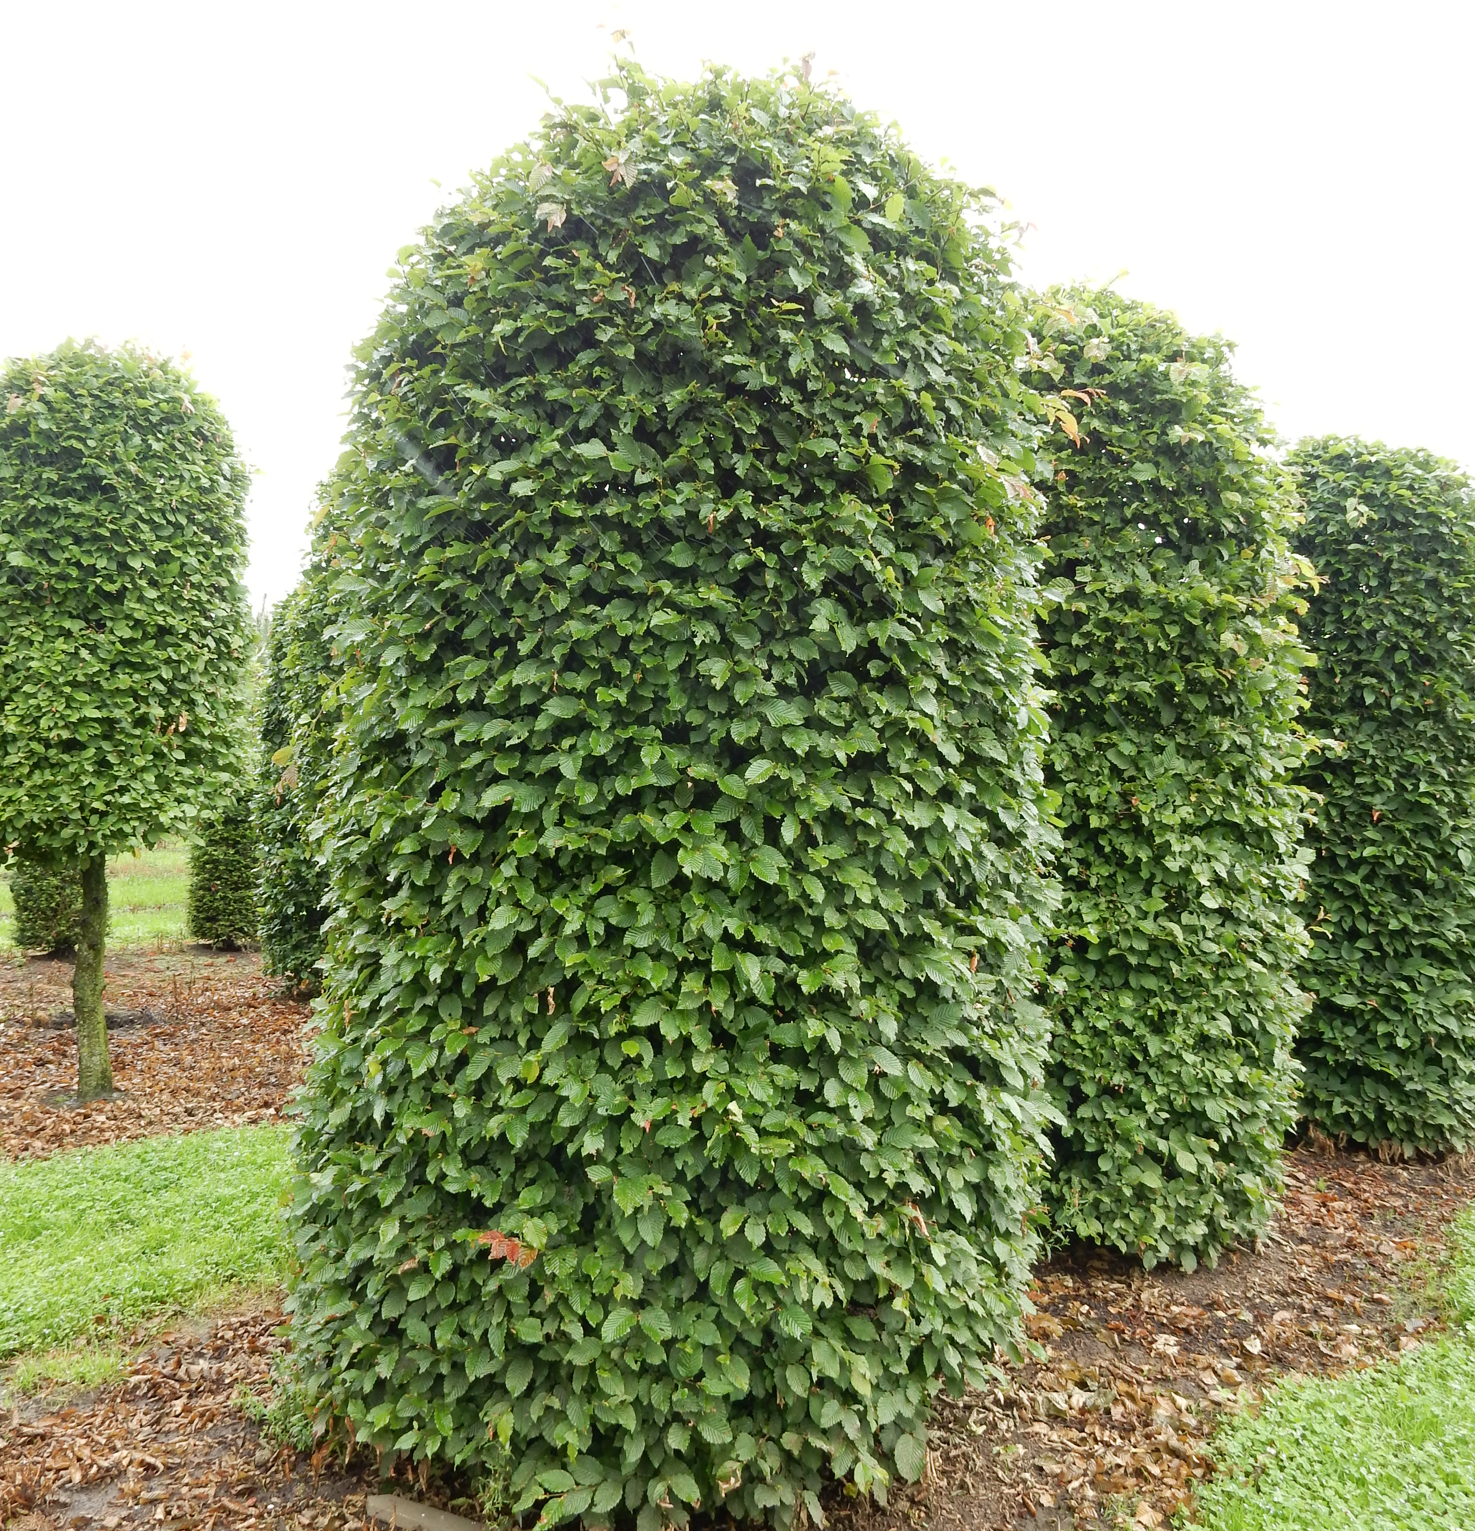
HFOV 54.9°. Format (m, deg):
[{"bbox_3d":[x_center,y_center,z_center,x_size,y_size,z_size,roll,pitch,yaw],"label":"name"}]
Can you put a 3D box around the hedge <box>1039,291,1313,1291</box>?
[{"bbox_3d":[1.200,-0.069,4.951,1.550,3.150,1.550,0,-1,0],"label":"hedge"}]

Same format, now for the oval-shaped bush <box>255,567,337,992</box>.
[{"bbox_3d":[-2.800,-0.033,10.301,1.450,3.200,1.450,0,-1,0],"label":"oval-shaped bush"}]

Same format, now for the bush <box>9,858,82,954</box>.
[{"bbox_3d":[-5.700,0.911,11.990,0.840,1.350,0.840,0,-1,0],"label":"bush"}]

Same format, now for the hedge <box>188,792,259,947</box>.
[{"bbox_3d":[-4.460,0.842,12.491,0.800,1.500,0.800,0,-1,0],"label":"hedge"}]

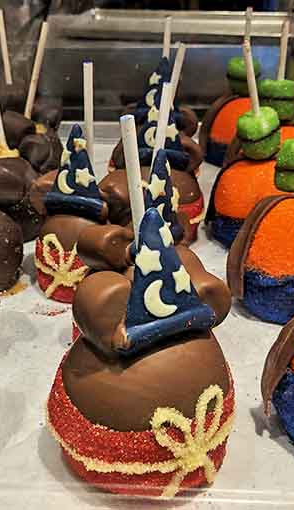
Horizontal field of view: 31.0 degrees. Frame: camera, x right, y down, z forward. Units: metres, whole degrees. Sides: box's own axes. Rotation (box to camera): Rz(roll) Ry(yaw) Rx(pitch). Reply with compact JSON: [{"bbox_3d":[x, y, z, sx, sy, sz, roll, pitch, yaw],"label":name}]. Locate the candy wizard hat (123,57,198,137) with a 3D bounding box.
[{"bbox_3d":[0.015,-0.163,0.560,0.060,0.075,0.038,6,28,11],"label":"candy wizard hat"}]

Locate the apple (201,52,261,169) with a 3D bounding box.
[{"bbox_3d":[0.118,-0.184,0.680,0.096,0.133,0.092,-1,27,-3],"label":"apple"}]

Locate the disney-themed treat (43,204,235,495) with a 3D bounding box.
[{"bbox_3d":[-0.003,0.041,0.239,0.090,0.135,0.090,-12,30,-23],"label":"disney-themed treat"}]

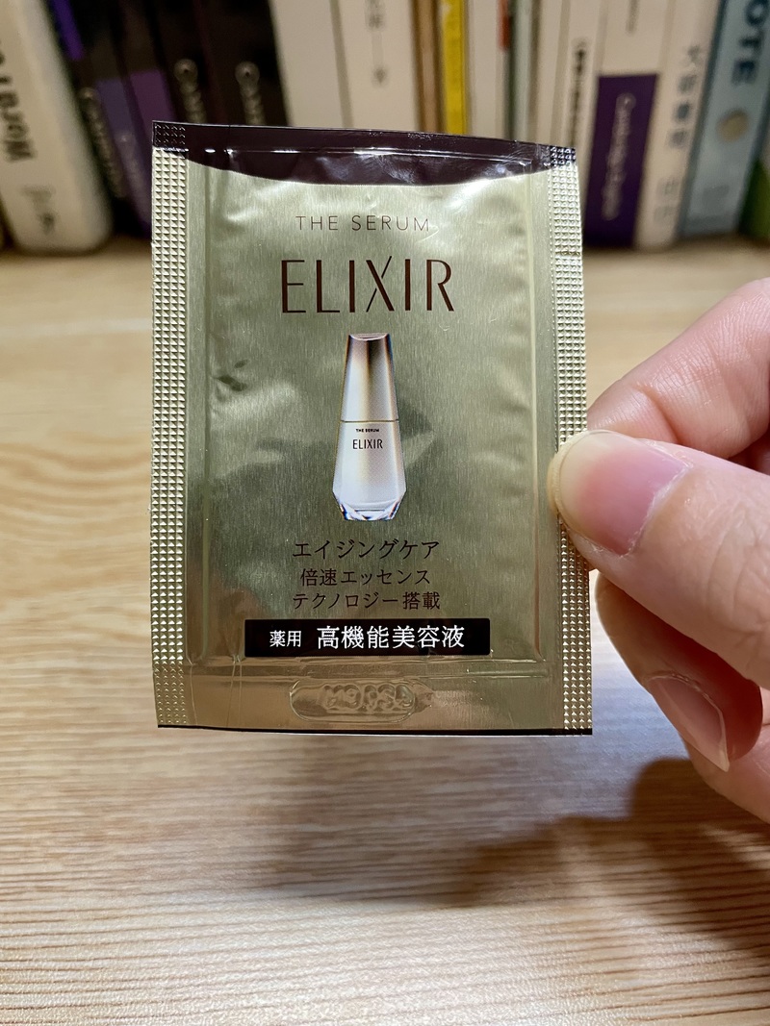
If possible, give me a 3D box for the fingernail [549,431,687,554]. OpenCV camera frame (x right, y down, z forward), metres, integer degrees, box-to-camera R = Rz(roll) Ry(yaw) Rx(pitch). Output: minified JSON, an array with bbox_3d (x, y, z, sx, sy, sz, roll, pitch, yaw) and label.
[{"bbox_3d":[0.031,-0.003,0.103,0.015,0.005,0.014,28,89,28],"label":"fingernail"}]

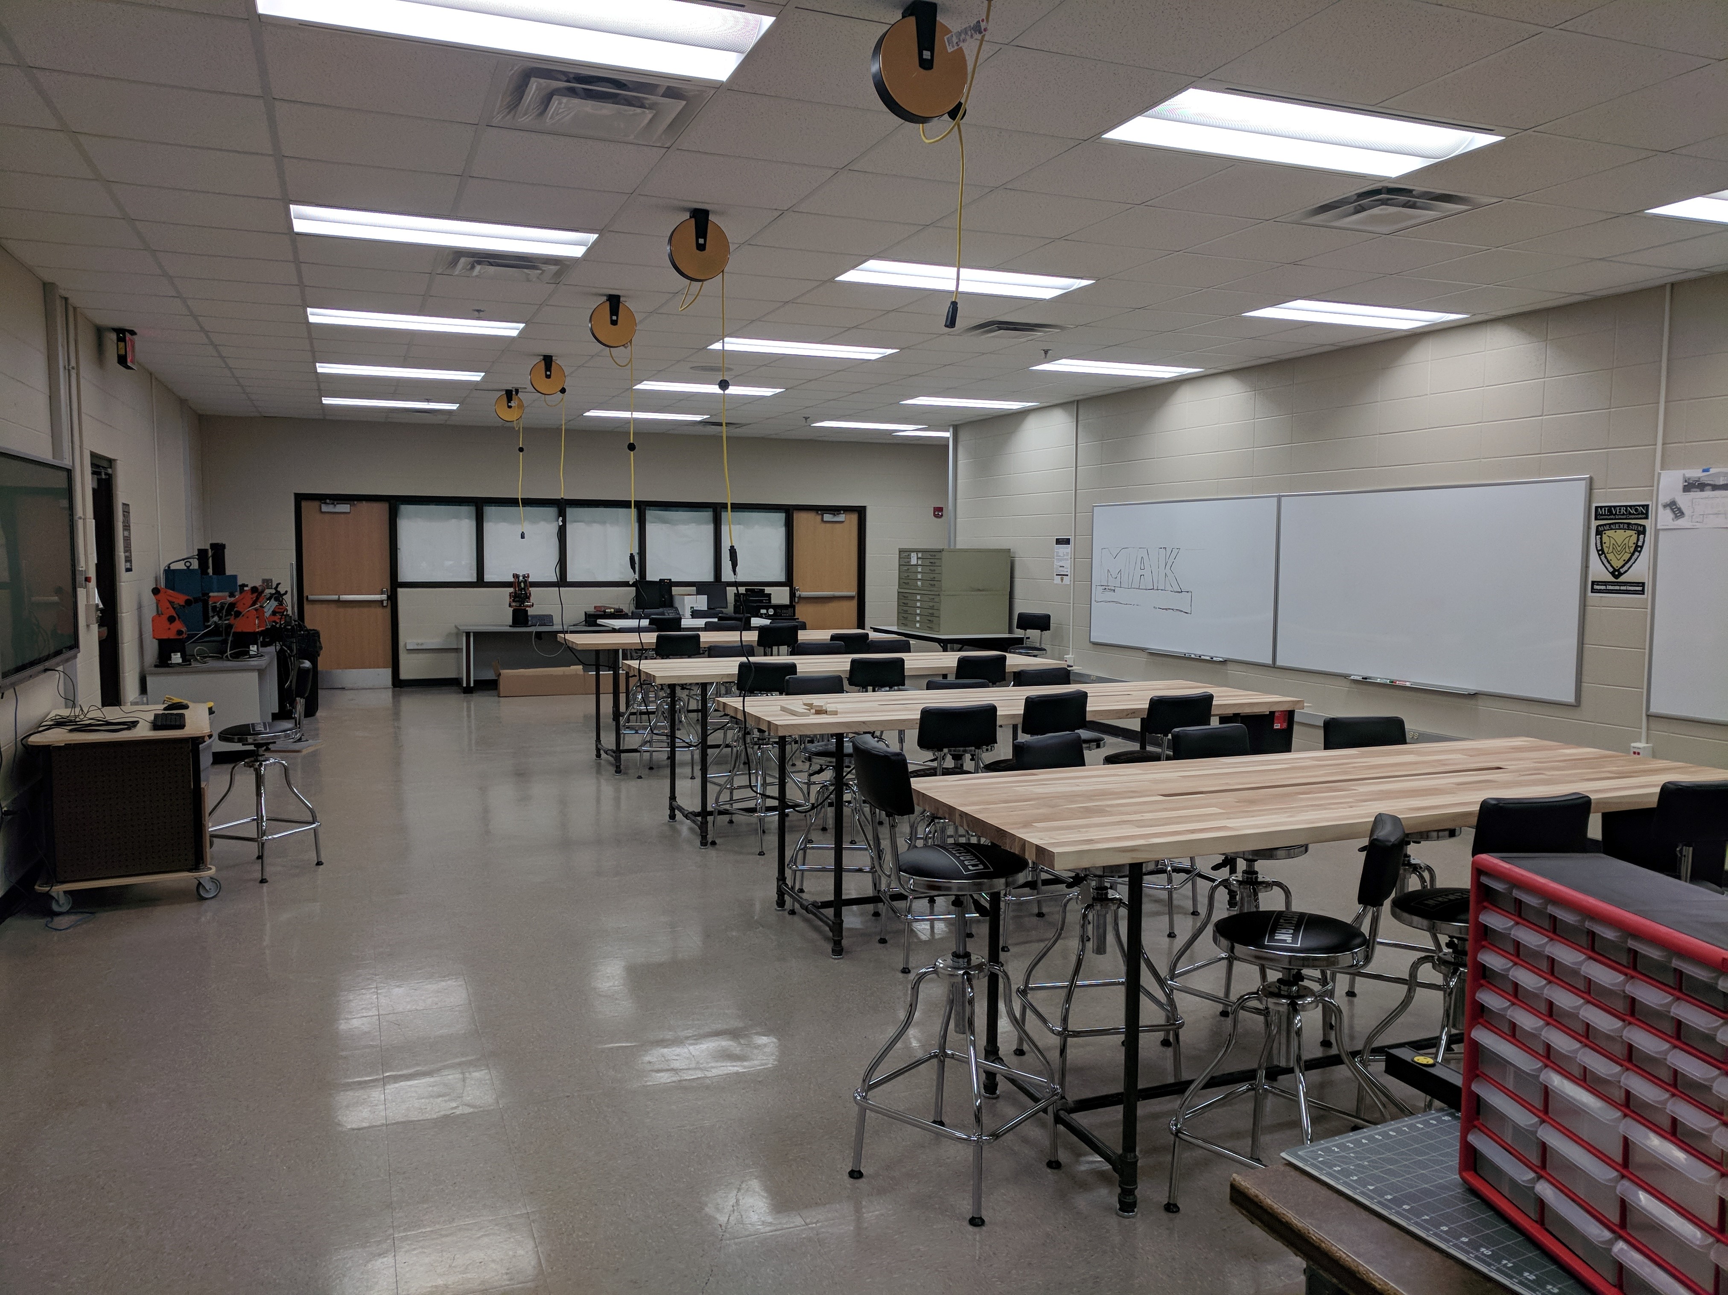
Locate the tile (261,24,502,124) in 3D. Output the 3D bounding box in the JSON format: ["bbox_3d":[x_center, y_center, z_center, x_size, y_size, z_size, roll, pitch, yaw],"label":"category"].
[{"bbox_3d":[-1.376,-1.622,3.681,0.600,0.018,0.600,-1,5,-22],"label":"tile"}]

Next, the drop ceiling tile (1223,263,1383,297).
[{"bbox_3d":[2.141,-1.811,6.380,0.603,0.024,0.603,-1,5,-22],"label":"drop ceiling tile"}]

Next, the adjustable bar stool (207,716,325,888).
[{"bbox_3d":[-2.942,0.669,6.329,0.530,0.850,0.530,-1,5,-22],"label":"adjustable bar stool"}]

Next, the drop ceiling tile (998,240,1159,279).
[{"bbox_3d":[1.008,-1.779,5.934,0.600,0.020,0.600,-1,5,-21],"label":"drop ceiling tile"}]

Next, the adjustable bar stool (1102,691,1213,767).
[{"bbox_3d":[1.233,0.682,5.659,0.500,1.018,0.520,-2,5,-29],"label":"adjustable bar stool"}]

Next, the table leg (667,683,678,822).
[{"bbox_3d":[-1.098,0.571,7.447,0.050,0.868,0.050,-1,5,-22],"label":"table leg"}]

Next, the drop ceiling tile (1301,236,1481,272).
[{"bbox_3d":[2.366,-1.760,5.816,0.600,0.018,0.600,-1,5,-22],"label":"drop ceiling tile"}]

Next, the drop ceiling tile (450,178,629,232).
[{"bbox_3d":[-1.257,-1.728,5.028,0.603,0.024,0.603,-1,5,-22],"label":"drop ceiling tile"}]

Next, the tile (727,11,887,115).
[{"bbox_3d":[-0.018,-1.603,3.565,0.600,0.018,0.600,-1,5,-22],"label":"tile"}]

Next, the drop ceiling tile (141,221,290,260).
[{"bbox_3d":[-2.842,-1.791,5.721,0.605,0.020,0.605,-1,5,-22],"label":"drop ceiling tile"}]

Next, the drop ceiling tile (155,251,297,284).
[{"bbox_3d":[-3.066,-1.836,6.282,0.600,0.018,0.600,-1,5,-22],"label":"drop ceiling tile"}]

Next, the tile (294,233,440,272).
[{"bbox_3d":[-2.274,-1.804,5.932,0.603,0.024,0.603,-1,5,-22],"label":"tile"}]

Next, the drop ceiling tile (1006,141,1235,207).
[{"bbox_3d":[0.894,-1.680,4.595,0.605,0.020,0.605,-1,5,-22],"label":"drop ceiling tile"}]

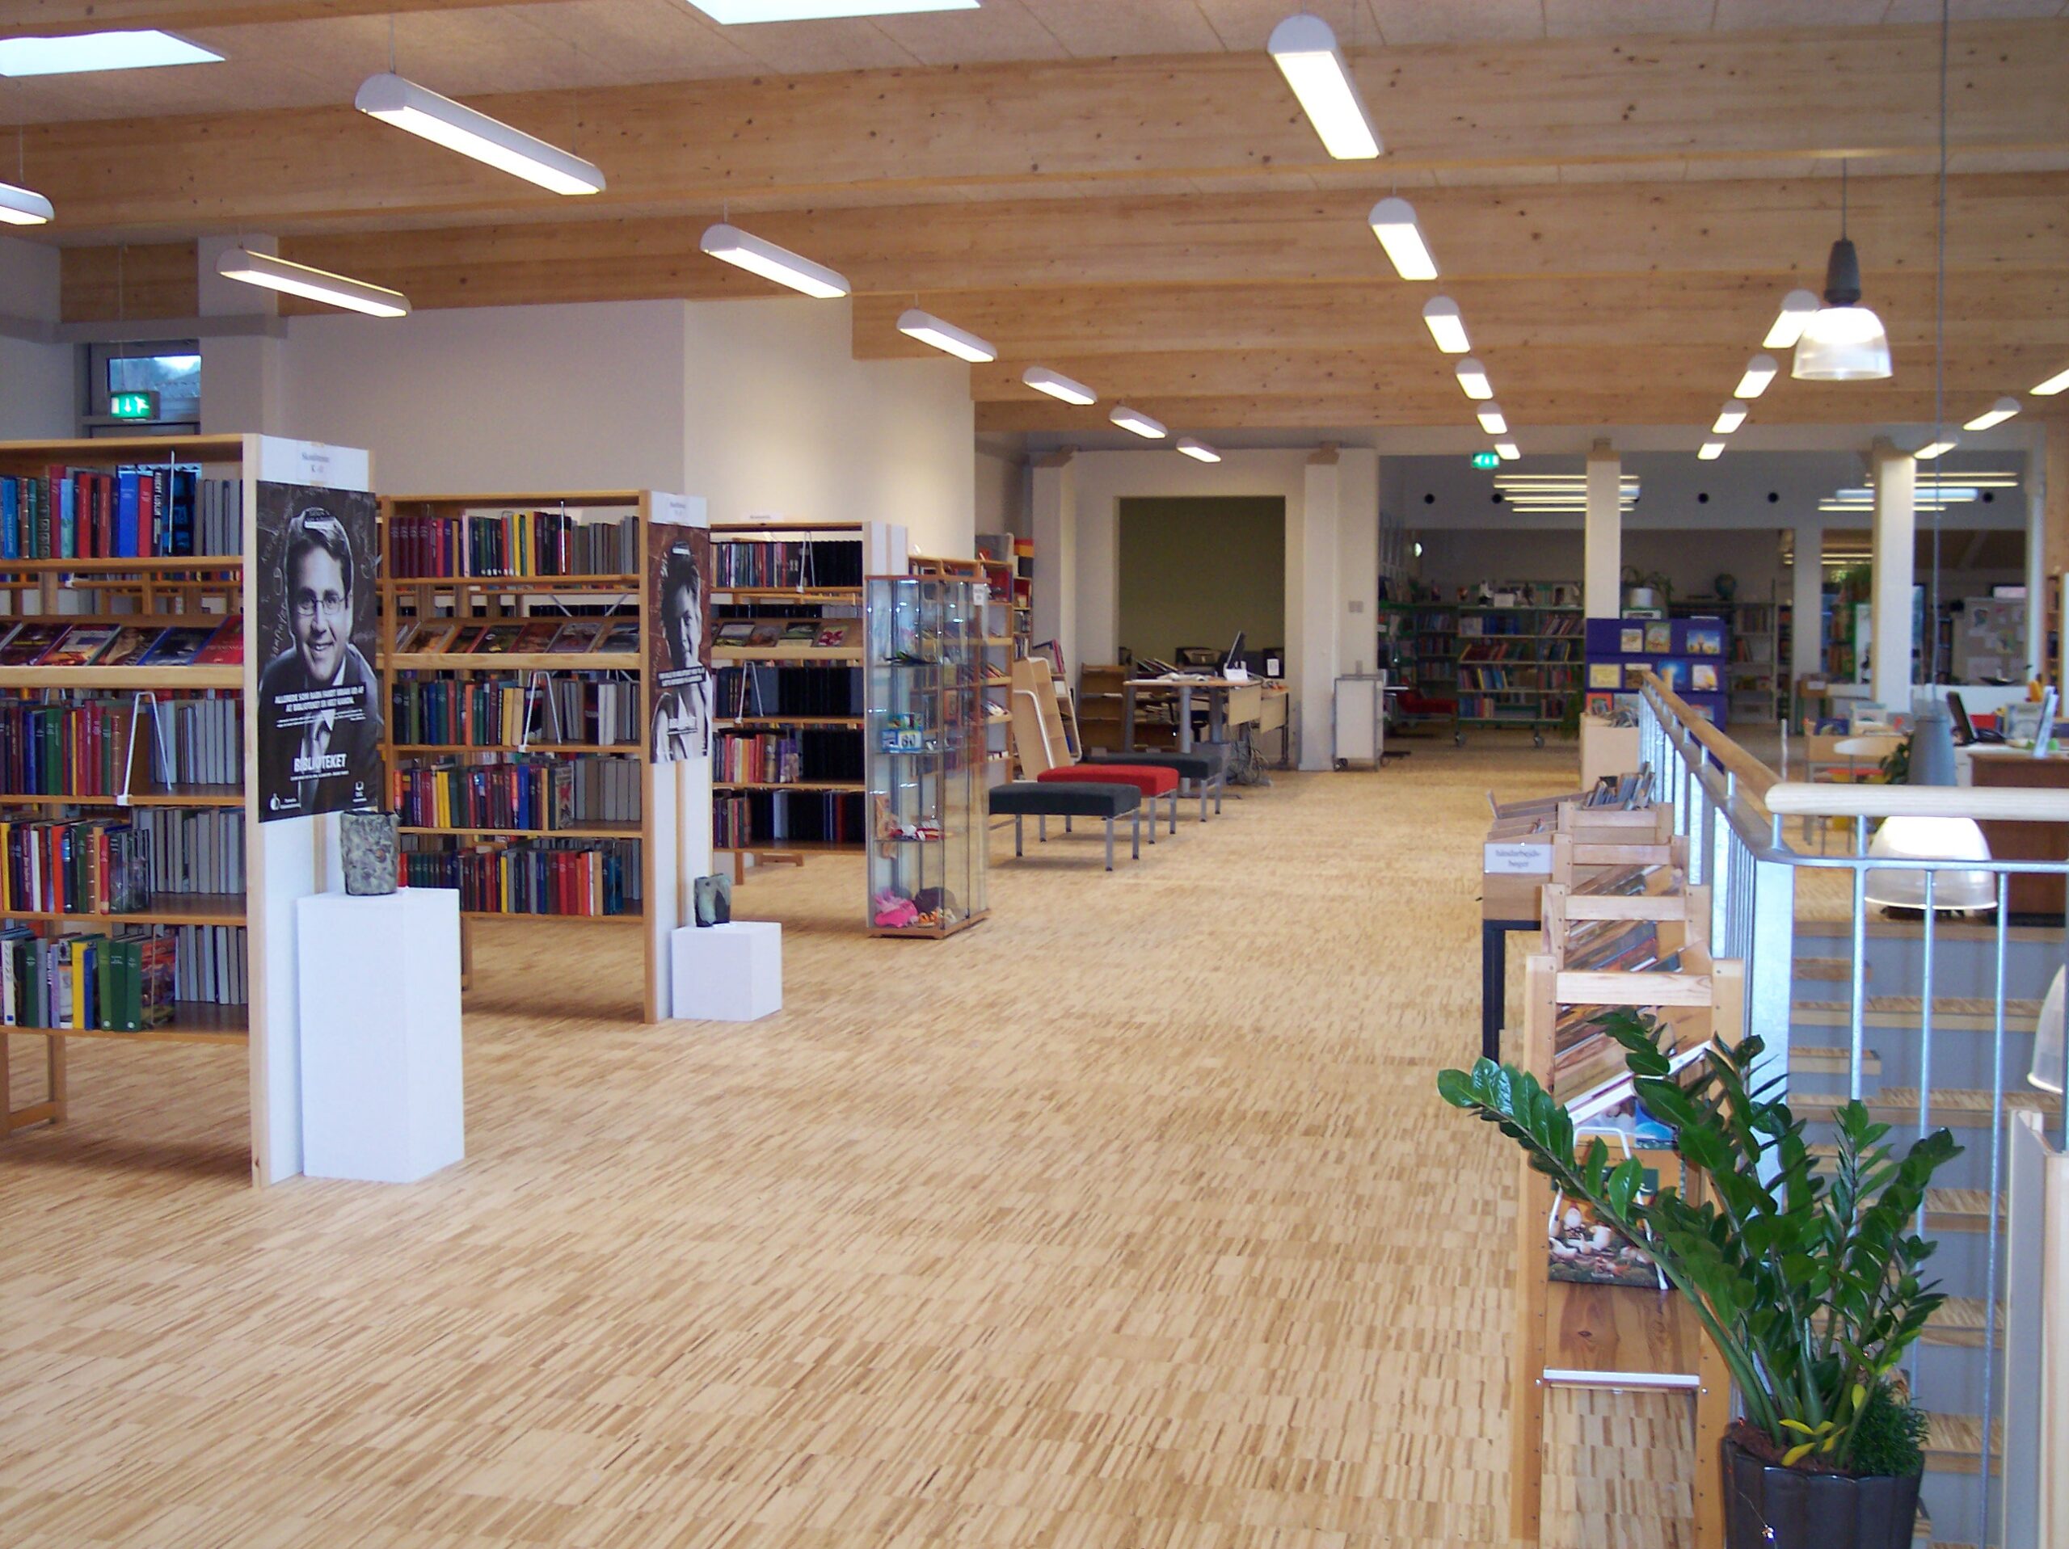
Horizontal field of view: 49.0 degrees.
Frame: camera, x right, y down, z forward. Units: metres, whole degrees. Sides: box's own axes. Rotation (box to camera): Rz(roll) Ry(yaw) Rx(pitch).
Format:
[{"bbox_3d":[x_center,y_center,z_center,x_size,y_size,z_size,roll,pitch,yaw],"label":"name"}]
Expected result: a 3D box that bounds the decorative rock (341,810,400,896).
[{"bbox_3d":[-1.691,0.198,5.834,0.148,0.215,0.120,-1,4,-16],"label":"decorative rock"}]

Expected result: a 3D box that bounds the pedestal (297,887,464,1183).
[{"bbox_3d":[-1.779,0.703,6.205,0.312,0.750,0.300,1,4,14],"label":"pedestal"}]

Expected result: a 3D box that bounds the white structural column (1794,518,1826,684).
[{"bbox_3d":[10.777,-2.020,31.671,0.356,2.902,0.360,1,4,14],"label":"white structural column"}]

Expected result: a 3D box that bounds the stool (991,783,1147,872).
[{"bbox_3d":[0.196,0.292,13.594,0.760,0.476,0.753,1,4,14],"label":"stool"}]

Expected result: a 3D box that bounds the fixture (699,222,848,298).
[{"bbox_3d":[-1.248,-2.515,11.190,0.197,0.113,1.575,1,4,14],"label":"fixture"}]

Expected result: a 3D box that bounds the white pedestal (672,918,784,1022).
[{"bbox_3d":[-1.113,0.715,8.252,0.295,0.318,0.280,1,4,14],"label":"white pedestal"}]

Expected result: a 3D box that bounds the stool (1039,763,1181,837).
[{"bbox_3d":[0.524,0.203,15.824,0.815,0.485,0.800,1,4,14],"label":"stool"}]

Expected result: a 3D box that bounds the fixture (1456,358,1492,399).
[{"bbox_3d":[3.151,-2.815,16.162,0.197,0.113,1.575,1,4,14],"label":"fixture"}]

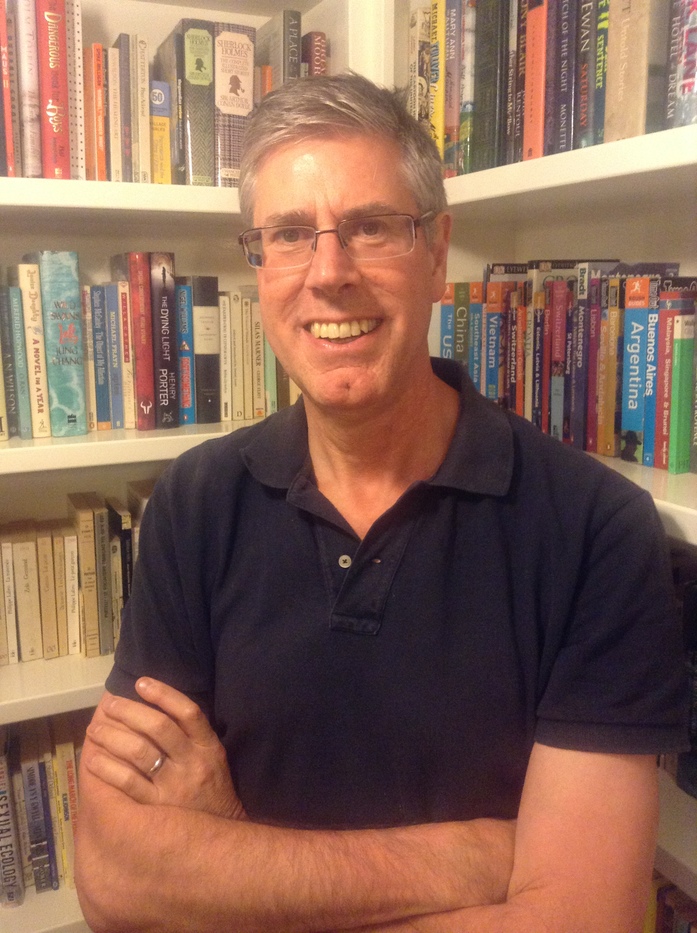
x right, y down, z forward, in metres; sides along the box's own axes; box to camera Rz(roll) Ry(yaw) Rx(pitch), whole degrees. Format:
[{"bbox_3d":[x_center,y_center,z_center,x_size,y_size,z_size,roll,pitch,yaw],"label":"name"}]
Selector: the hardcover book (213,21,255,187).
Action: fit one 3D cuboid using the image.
[{"bbox_3d":[-0.184,-0.498,1.275,0.059,0.222,0.148,-5,12,-24],"label":"hardcover book"}]

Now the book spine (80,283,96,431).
[{"bbox_3d":[-0.384,-0.158,1.281,0.011,0.198,0.129,-5,12,-25],"label":"book spine"}]

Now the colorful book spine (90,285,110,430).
[{"bbox_3d":[-0.370,-0.159,1.287,0.019,0.197,0.129,-5,12,-25],"label":"colorful book spine"}]

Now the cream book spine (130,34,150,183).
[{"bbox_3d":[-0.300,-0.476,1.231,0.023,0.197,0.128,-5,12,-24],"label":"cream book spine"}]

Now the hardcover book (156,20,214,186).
[{"bbox_3d":[-0.233,-0.502,1.280,0.042,0.223,0.150,-5,12,-25],"label":"hardcover book"}]

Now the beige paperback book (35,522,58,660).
[{"bbox_3d":[-0.447,0.179,1.304,0.020,0.178,0.111,-5,12,-24],"label":"beige paperback book"}]

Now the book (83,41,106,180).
[{"bbox_3d":[-0.345,-0.461,1.201,0.013,0.179,0.112,-5,12,-24],"label":"book"}]

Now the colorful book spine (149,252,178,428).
[{"bbox_3d":[-0.286,-0.185,1.299,0.032,0.240,0.158,-5,12,-24],"label":"colorful book spine"}]

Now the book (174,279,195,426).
[{"bbox_3d":[-0.262,-0.170,1.337,0.023,0.198,0.129,-5,12,-25],"label":"book"}]

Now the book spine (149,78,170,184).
[{"bbox_3d":[-0.278,-0.454,1.253,0.034,0.146,0.100,-5,12,-24],"label":"book spine"}]

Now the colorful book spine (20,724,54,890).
[{"bbox_3d":[-0.474,0.512,1.336,0.021,0.200,0.130,-5,12,-24],"label":"colorful book spine"}]

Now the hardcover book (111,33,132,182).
[{"bbox_3d":[-0.318,-0.474,1.224,0.014,0.197,0.128,-5,12,-24],"label":"hardcover book"}]

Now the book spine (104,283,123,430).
[{"bbox_3d":[-0.349,-0.161,1.286,0.019,0.199,0.128,-5,12,-24],"label":"book spine"}]

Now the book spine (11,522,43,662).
[{"bbox_3d":[-0.484,0.185,1.326,0.030,0.177,0.116,-5,12,-25],"label":"book spine"}]

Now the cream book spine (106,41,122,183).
[{"bbox_3d":[-0.327,-0.462,1.210,0.015,0.178,0.112,-5,12,-24],"label":"cream book spine"}]

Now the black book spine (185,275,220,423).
[{"bbox_3d":[-0.233,-0.178,1.349,0.036,0.210,0.133,-5,12,-25],"label":"black book spine"}]

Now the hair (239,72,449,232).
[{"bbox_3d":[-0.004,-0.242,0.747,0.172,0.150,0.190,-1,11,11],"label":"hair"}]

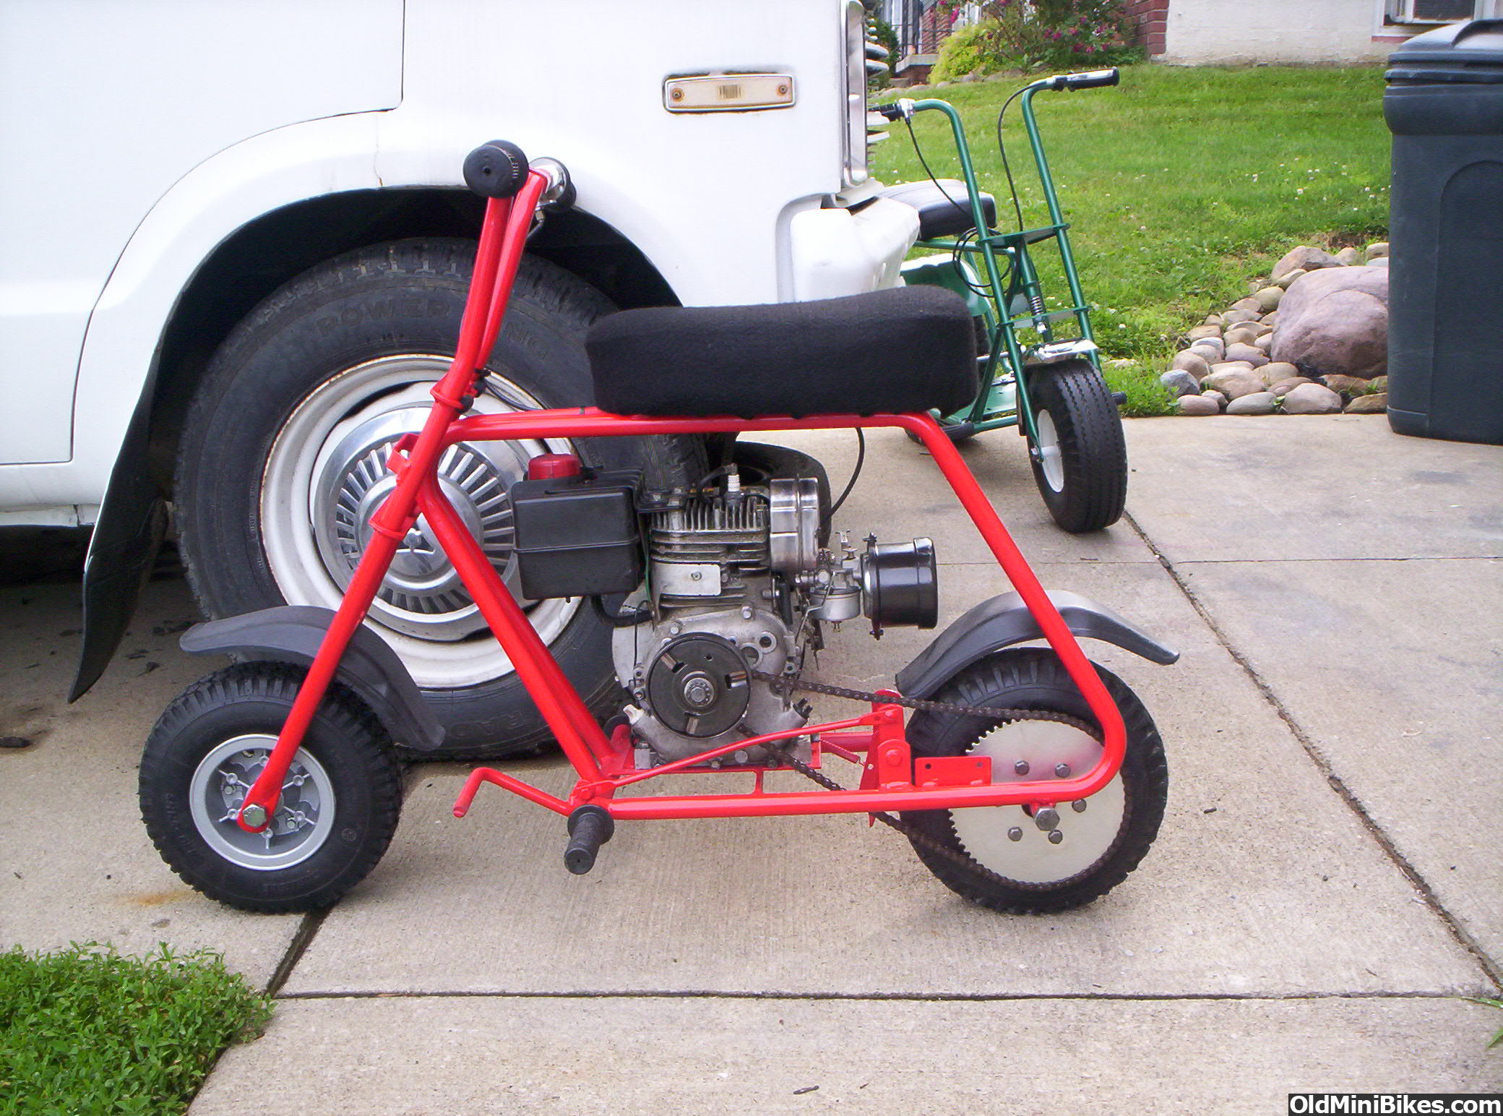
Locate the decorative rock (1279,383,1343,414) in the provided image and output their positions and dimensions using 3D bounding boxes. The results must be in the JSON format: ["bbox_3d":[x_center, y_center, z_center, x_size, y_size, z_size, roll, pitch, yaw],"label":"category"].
[{"bbox_3d":[1.534,-0.439,4.368,0.173,0.076,0.130,-1,15,2],"label":"decorative rock"}]

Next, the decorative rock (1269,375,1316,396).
[{"bbox_3d":[1.583,-0.496,4.680,0.141,0.072,0.117,-1,15,3],"label":"decorative rock"}]

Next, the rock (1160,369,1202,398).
[{"bbox_3d":[1.247,-0.501,4.650,0.123,0.090,0.103,-1,15,3],"label":"rock"}]

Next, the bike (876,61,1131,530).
[{"bbox_3d":[0.532,-0.584,3.467,0.550,0.890,1.170,-12,17,-6],"label":"bike"}]

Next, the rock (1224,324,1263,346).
[{"bbox_3d":[1.556,-0.700,5.062,0.123,0.080,0.103,-1,15,3],"label":"rock"}]

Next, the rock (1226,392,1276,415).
[{"bbox_3d":[1.413,-0.439,4.532,0.143,0.066,0.120,-1,15,3],"label":"rock"}]

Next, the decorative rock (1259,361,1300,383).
[{"bbox_3d":[1.569,-0.544,4.748,0.133,0.074,0.120,-1,15,2],"label":"decorative rock"}]

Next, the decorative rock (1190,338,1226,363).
[{"bbox_3d":[1.403,-0.634,4.924,0.108,0.086,0.091,-1,15,3],"label":"decorative rock"}]

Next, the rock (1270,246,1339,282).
[{"bbox_3d":[1.995,-1.054,5.755,0.245,0.134,0.205,-1,15,3],"label":"rock"}]

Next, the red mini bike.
[{"bbox_3d":[-0.120,-0.015,1.685,1.131,0.810,0.510,-1,12,3],"label":"red mini bike"}]

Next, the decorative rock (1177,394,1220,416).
[{"bbox_3d":[1.226,-0.421,4.376,0.116,0.050,0.085,-1,15,2],"label":"decorative rock"}]

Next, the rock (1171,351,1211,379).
[{"bbox_3d":[1.344,-0.585,4.880,0.133,0.092,0.120,-1,15,2],"label":"rock"}]

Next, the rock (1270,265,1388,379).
[{"bbox_3d":[1.857,-0.724,4.890,0.527,0.332,0.420,-1,15,2],"label":"rock"}]

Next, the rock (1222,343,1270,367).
[{"bbox_3d":[1.513,-0.617,4.893,0.144,0.081,0.121,-1,15,3],"label":"rock"}]

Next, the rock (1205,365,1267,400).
[{"bbox_3d":[1.415,-0.508,4.680,0.182,0.109,0.151,-1,15,3],"label":"rock"}]

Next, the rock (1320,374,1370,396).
[{"bbox_3d":[1.702,-0.494,4.580,0.155,0.060,0.130,-1,15,2],"label":"rock"}]

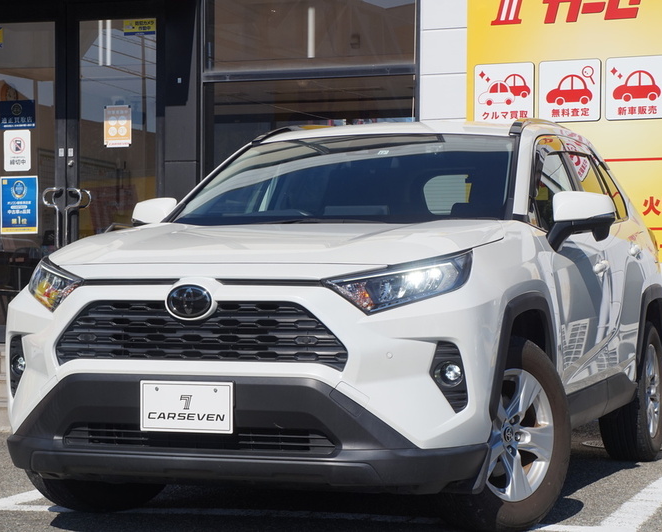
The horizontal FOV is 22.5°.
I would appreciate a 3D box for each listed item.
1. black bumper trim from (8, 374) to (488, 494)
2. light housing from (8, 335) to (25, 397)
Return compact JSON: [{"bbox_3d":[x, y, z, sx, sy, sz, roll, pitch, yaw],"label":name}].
[{"bbox_3d":[-0.394,0.554,5.621,1.770,0.405,0.510,0,-1,21],"label":"black bumper trim"},{"bbox_3d":[-1.114,0.367,5.980,0.135,0.240,0.120,0,-1,33],"label":"light housing"}]

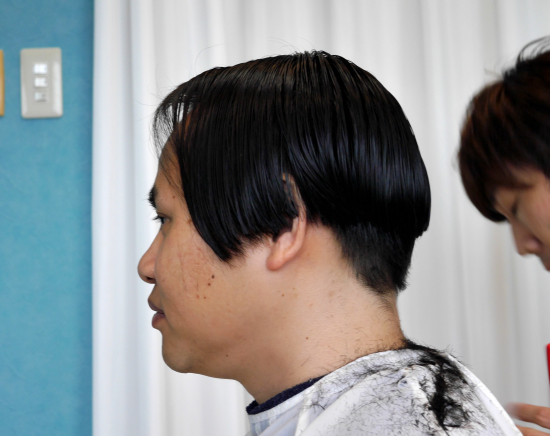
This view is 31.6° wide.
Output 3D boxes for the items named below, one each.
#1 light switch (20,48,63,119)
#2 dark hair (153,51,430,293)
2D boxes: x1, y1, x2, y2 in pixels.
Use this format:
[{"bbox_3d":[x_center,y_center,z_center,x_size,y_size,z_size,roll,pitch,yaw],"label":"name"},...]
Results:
[{"bbox_3d":[-0.401,-0.232,1.670,0.070,0.120,0.010,-1,1,3],"label":"light switch"},{"bbox_3d":[0.013,-0.035,0.750,0.215,0.188,0.180,-1,1,6],"label":"dark hair"}]

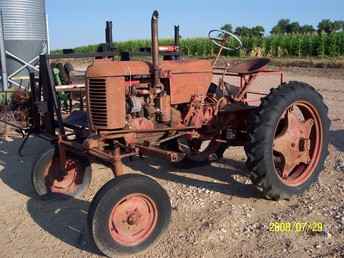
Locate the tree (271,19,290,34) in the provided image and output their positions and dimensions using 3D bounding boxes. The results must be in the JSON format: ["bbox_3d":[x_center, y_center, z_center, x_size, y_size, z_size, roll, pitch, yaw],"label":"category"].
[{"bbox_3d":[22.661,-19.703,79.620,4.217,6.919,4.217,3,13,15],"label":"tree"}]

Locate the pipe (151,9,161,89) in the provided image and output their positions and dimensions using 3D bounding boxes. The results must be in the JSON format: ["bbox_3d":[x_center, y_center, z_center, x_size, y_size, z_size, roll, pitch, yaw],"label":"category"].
[{"bbox_3d":[-0.160,-0.777,3.730,0.085,0.760,0.080,-2,13,0],"label":"pipe"}]

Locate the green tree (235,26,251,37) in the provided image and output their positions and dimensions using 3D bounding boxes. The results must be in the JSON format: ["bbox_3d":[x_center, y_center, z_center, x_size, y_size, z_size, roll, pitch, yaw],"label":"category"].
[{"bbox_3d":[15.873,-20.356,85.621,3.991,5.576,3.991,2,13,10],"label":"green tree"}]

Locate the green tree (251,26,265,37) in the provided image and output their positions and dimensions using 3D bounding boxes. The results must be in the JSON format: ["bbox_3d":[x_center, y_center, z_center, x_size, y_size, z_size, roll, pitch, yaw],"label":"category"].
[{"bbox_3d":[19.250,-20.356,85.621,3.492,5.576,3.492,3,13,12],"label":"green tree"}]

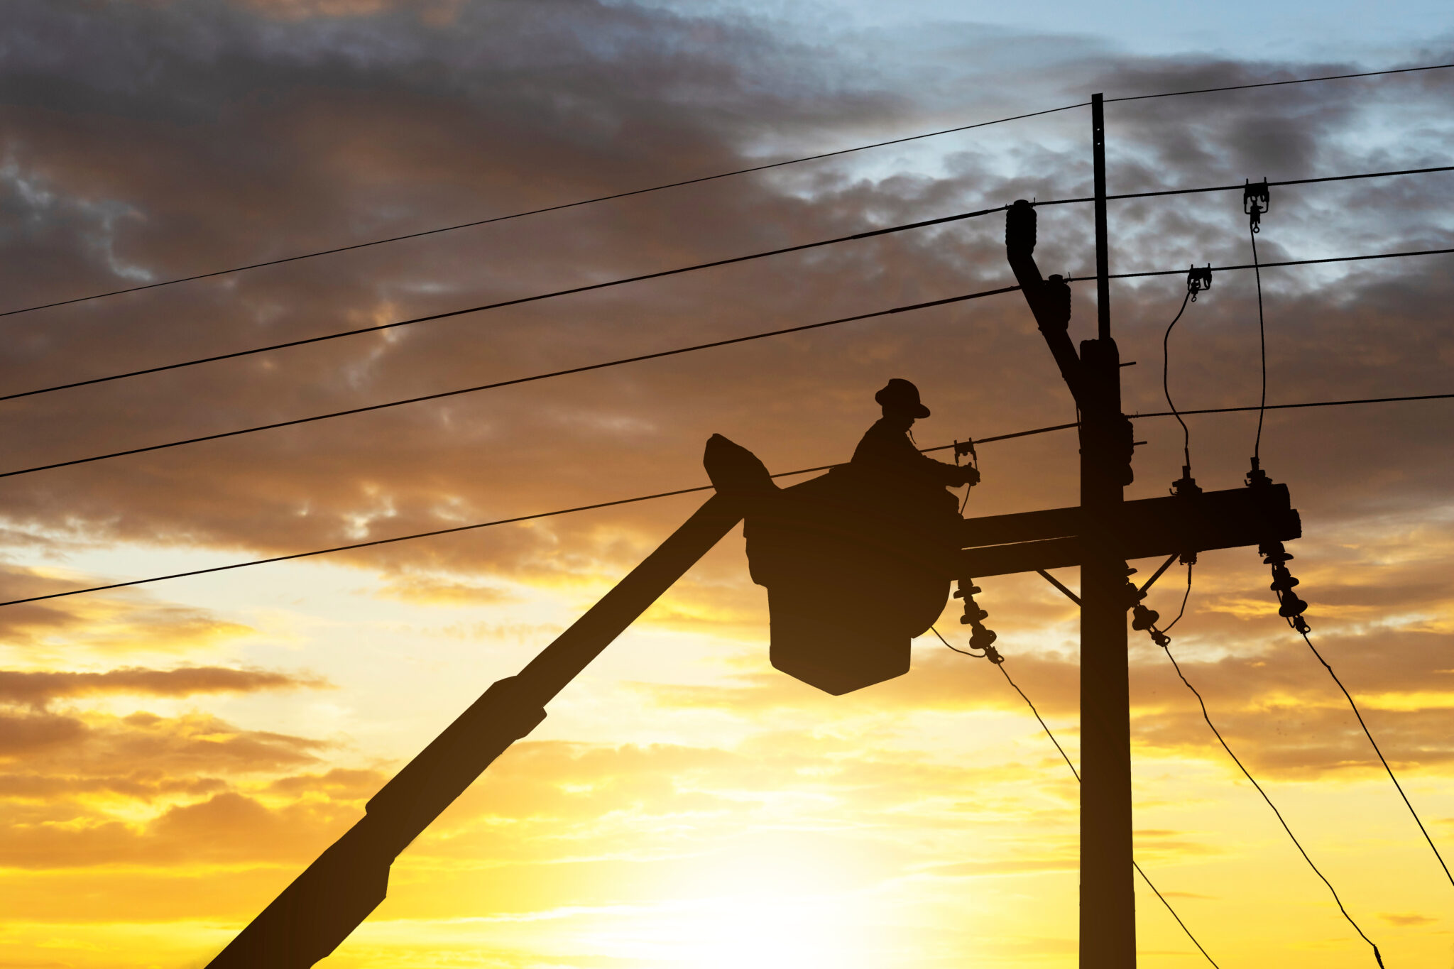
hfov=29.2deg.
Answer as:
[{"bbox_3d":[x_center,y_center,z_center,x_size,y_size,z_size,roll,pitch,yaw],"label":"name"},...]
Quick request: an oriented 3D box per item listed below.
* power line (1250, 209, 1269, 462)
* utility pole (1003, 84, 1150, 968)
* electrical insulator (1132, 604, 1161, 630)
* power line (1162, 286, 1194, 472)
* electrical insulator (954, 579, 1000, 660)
[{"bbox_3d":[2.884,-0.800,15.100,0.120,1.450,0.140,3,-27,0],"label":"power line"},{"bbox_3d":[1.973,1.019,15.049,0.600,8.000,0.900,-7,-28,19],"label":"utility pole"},{"bbox_3d":[2.399,0.761,15.950,0.165,0.135,0.165,-37,12,0],"label":"electrical insulator"},{"bbox_3d":[2.495,-0.578,15.400,0.180,1.100,0.140,3,-27,0],"label":"power line"},{"bbox_3d":[1.456,0.786,16.200,0.165,0.560,0.165,-22,10,0],"label":"electrical insulator"}]

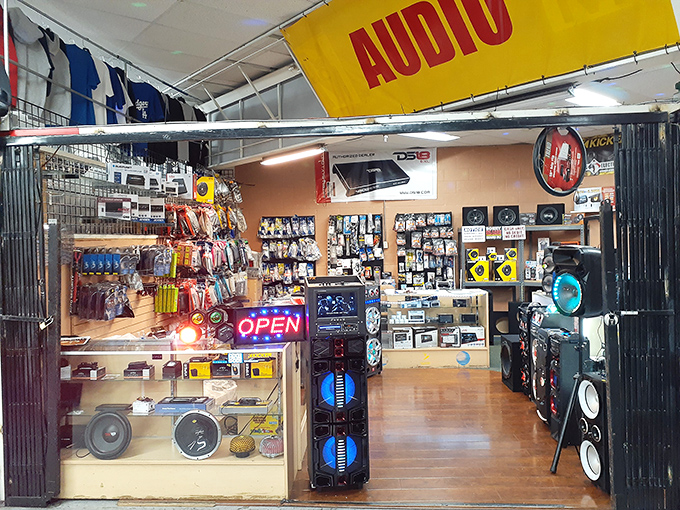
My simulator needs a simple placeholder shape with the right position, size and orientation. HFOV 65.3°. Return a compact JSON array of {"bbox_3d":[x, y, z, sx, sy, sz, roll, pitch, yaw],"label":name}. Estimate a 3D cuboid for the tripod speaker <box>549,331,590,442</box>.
[{"bbox_3d":[1.849,1.086,4.253,0.235,0.850,0.235,-1,1,-4],"label":"tripod speaker"}]

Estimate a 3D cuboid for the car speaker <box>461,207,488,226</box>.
[{"bbox_3d":[2.171,-0.620,8.500,0.395,0.310,0.300,-1,2,9],"label":"car speaker"}]

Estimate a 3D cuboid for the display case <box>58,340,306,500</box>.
[{"bbox_3d":[-1.163,1.106,3.724,1.680,0.960,0.510,-1,1,4],"label":"display case"}]

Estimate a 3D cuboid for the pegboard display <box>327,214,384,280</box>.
[{"bbox_3d":[0.277,-0.015,8.753,0.891,1.280,0.160,-1,1,4],"label":"pegboard display"}]

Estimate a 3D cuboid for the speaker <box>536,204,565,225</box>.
[{"bbox_3d":[3.254,-0.632,8.200,0.410,0.310,0.300,0,2,27],"label":"speaker"}]

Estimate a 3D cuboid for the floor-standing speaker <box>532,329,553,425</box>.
[{"bbox_3d":[2.032,1.080,4.892,0.350,0.830,0.460,-1,1,0],"label":"floor-standing speaker"}]

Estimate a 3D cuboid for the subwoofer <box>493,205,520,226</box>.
[{"bbox_3d":[2.610,-0.606,8.334,0.398,0.317,0.340,-1,2,15],"label":"subwoofer"}]

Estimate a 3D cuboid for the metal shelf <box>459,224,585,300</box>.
[{"bbox_3d":[2.820,0.476,8.300,1.820,1.830,0.550,-1,2,13],"label":"metal shelf"}]

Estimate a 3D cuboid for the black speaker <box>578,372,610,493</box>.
[{"bbox_3d":[1.841,1.175,3.518,0.300,0.710,0.290,-1,1,-6],"label":"black speaker"}]

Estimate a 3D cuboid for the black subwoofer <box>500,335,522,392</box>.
[{"bbox_3d":[2.060,1.208,5.903,0.380,0.520,0.430,-1,1,5],"label":"black subwoofer"}]

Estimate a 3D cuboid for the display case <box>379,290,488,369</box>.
[{"bbox_3d":[1.096,0.975,7.105,1.660,0.960,0.530,-1,1,4],"label":"display case"}]

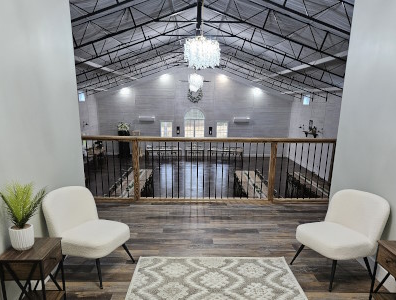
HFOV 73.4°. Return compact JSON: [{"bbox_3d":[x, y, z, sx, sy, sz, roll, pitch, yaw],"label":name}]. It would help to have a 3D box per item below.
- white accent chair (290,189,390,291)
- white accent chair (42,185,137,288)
[{"bbox_3d":[1.332,0.827,2.539,0.630,0.760,0.530,-5,13,-28],"label":"white accent chair"},{"bbox_3d":[-1.008,0.788,2.549,0.630,0.760,0.530,7,13,27],"label":"white accent chair"}]

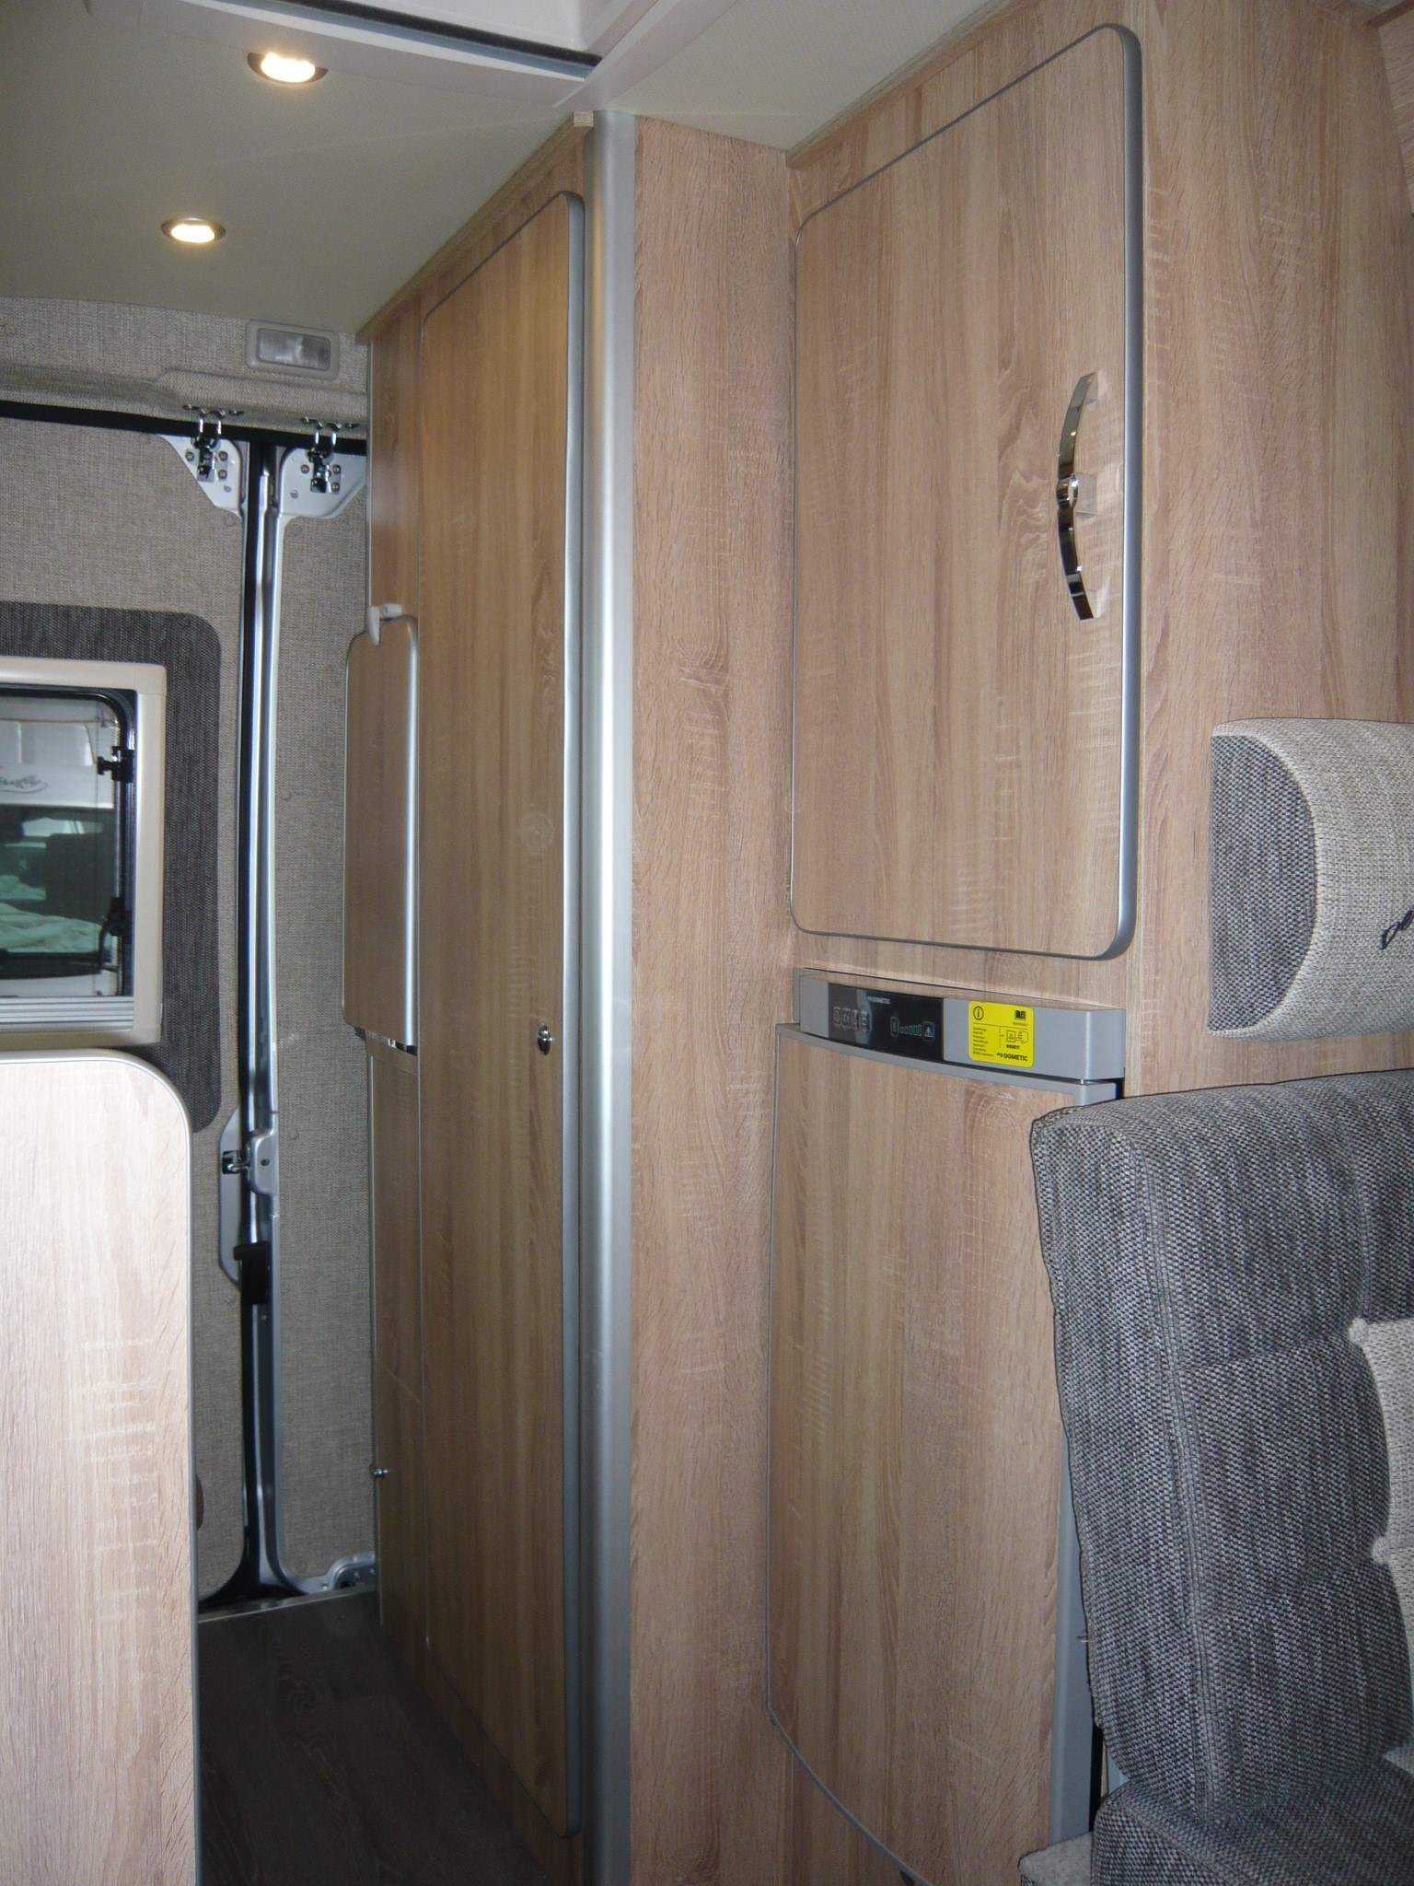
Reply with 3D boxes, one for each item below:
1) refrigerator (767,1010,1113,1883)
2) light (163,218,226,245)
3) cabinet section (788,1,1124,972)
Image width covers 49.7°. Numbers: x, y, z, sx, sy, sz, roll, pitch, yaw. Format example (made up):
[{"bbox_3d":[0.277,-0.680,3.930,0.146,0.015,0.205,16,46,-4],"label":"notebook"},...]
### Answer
[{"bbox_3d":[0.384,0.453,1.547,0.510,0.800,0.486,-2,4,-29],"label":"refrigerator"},{"bbox_3d":[-0.615,-0.850,1.831,0.075,0.023,0.075,-2,4,-29],"label":"light"},{"bbox_3d":[0.336,-0.368,1.467,0.320,0.740,0.497,-2,4,-29],"label":"cabinet section"}]

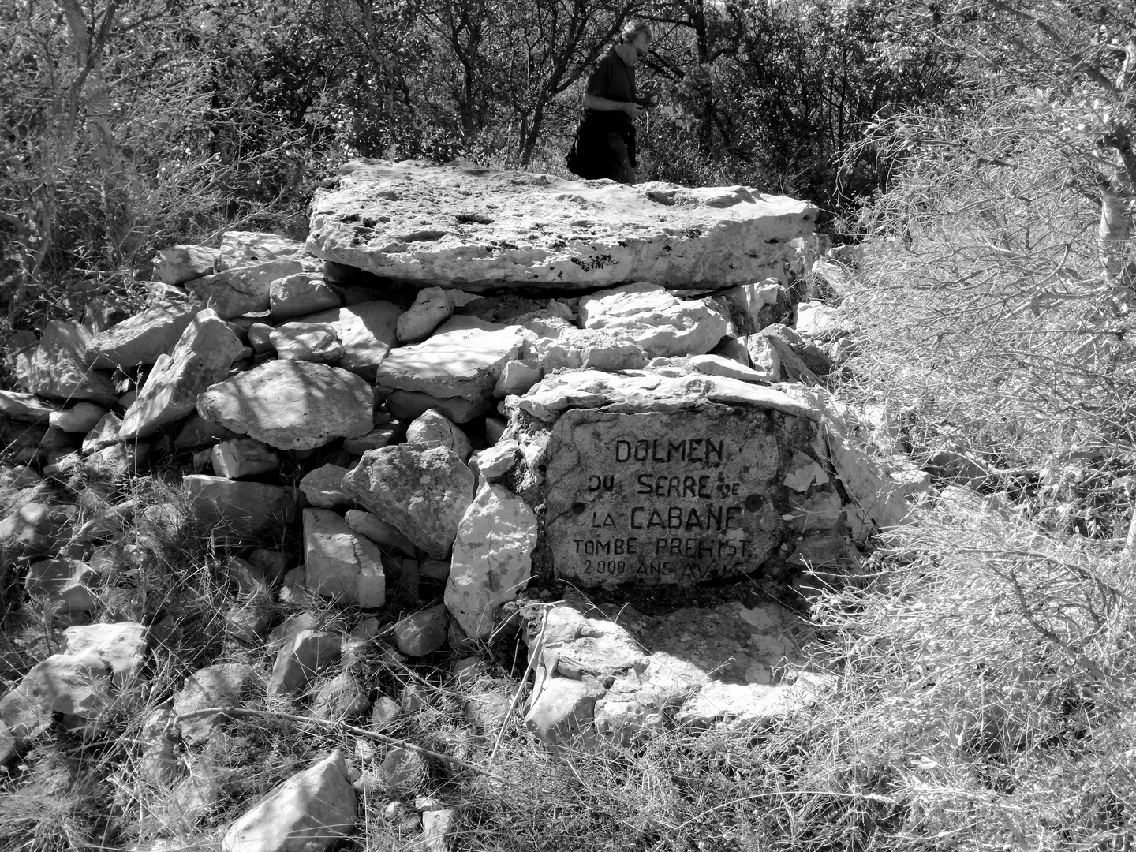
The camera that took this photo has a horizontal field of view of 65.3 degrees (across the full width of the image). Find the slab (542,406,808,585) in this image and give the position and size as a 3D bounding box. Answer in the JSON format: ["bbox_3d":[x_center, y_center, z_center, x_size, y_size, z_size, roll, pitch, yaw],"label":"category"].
[{"bbox_3d":[0.339,0.232,2.930,0.846,0.583,0.150,0,15,0],"label":"slab"}]

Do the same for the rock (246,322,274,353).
[{"bbox_3d":[-1.180,-0.340,3.400,0.105,0.105,0.110,-7,21,-18],"label":"rock"}]

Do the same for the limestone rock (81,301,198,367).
[{"bbox_3d":[-1.679,-0.361,3.500,0.460,0.140,0.220,-24,22,-1],"label":"limestone rock"}]

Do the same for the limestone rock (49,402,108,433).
[{"bbox_3d":[-1.906,-0.031,3.450,0.210,0.105,0.150,-12,23,-17],"label":"limestone rock"}]

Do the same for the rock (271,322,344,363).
[{"bbox_3d":[-1.047,-0.336,3.550,0.280,0.130,0.200,4,31,-3],"label":"rock"}]

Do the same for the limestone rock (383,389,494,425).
[{"bbox_3d":[-0.468,-0.071,3.200,0.376,0.120,0.270,0,20,0],"label":"limestone rock"}]

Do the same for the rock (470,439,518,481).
[{"bbox_3d":[-0.225,0.103,2.720,0.140,0.100,0.120,-9,20,3],"label":"rock"}]

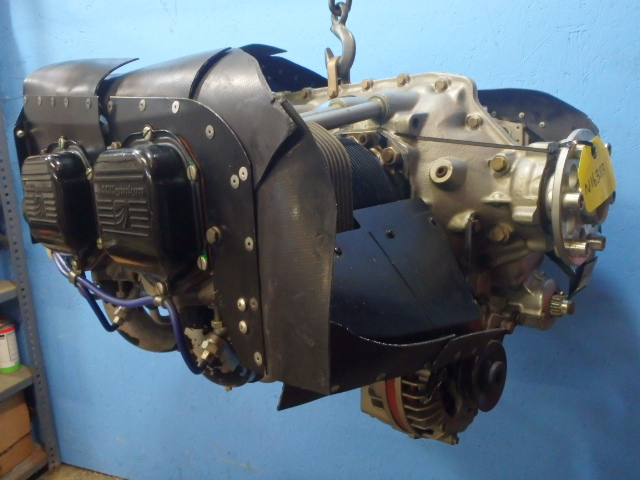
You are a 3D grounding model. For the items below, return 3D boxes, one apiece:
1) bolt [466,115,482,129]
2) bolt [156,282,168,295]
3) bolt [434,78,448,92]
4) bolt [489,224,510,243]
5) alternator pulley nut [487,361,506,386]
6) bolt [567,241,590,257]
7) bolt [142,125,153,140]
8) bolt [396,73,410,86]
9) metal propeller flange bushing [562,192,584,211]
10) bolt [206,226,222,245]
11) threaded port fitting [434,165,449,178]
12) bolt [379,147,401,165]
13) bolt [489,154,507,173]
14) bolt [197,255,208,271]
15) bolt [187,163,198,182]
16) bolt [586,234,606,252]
[{"bbox_3d":[0.181,-0.139,0.605,0.017,0.017,0.010,6,12,42],"label":"bolt"},{"bbox_3d":[-0.137,0.042,0.450,0.011,0.011,0.006,6,12,42],"label":"bolt"},{"bbox_3d":[0.148,-0.188,0.631,0.016,0.016,0.010,6,12,42],"label":"bolt"},{"bbox_3d":[0.204,-0.008,0.588,0.018,0.018,0.014,6,12,42],"label":"bolt"},{"bbox_3d":[0.177,0.133,0.517,0.010,0.025,0.025,6,12,43],"label":"alternator pulley nut"},{"bbox_3d":[0.265,0.009,0.535,0.020,0.016,0.016,6,12,42],"label":"bolt"},{"bbox_3d":[-0.153,-0.095,0.459,0.012,0.012,0.007,6,14,42],"label":"bolt"},{"bbox_3d":[0.107,-0.207,0.668,0.015,0.015,0.010,6,12,42],"label":"bolt"},{"bbox_3d":[0.254,-0.038,0.518,0.017,0.017,0.017,6,14,42],"label":"metal propeller flange bushing"},{"bbox_3d":[-0.090,-0.004,0.440,0.015,0.015,0.008,6,14,42],"label":"bolt"},{"bbox_3d":[0.135,-0.076,0.574,0.014,0.014,0.008,6,-4,43],"label":"threaded port fitting"},{"bbox_3d":[0.088,-0.106,0.648,0.019,0.019,0.012,6,12,42],"label":"bolt"},{"bbox_3d":[0.190,-0.081,0.550,0.018,0.018,0.010,6,14,42],"label":"bolt"},{"bbox_3d":[-0.099,0.019,0.434,0.012,0.012,0.006,6,14,42],"label":"bolt"},{"bbox_3d":[-0.098,-0.052,0.396,0.011,0.011,0.006,6,12,42],"label":"bolt"},{"bbox_3d":[0.315,0.004,0.590,0.017,0.017,0.017,6,14,42],"label":"bolt"}]

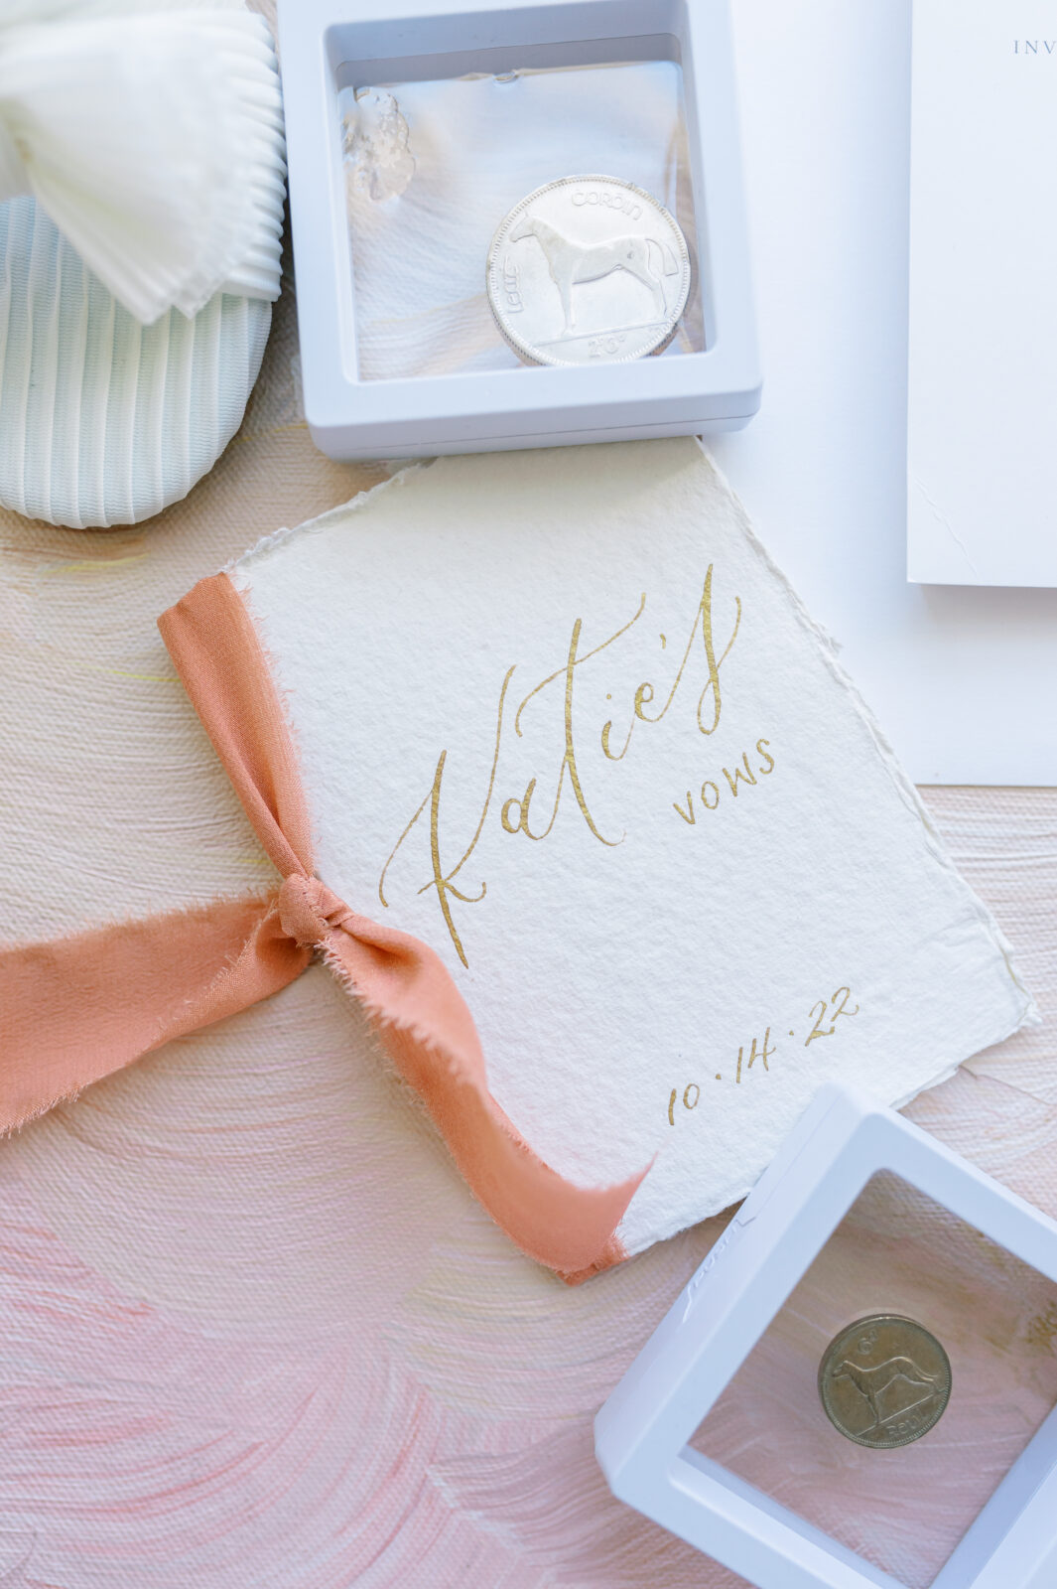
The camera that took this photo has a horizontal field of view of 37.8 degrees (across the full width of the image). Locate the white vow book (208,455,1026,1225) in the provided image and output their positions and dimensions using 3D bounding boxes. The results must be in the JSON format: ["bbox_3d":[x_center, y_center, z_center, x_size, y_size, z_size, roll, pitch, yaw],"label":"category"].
[{"bbox_3d":[0.012,0.003,0.254,0.088,0.006,0.127,-31,89,-1],"label":"white vow book"}]

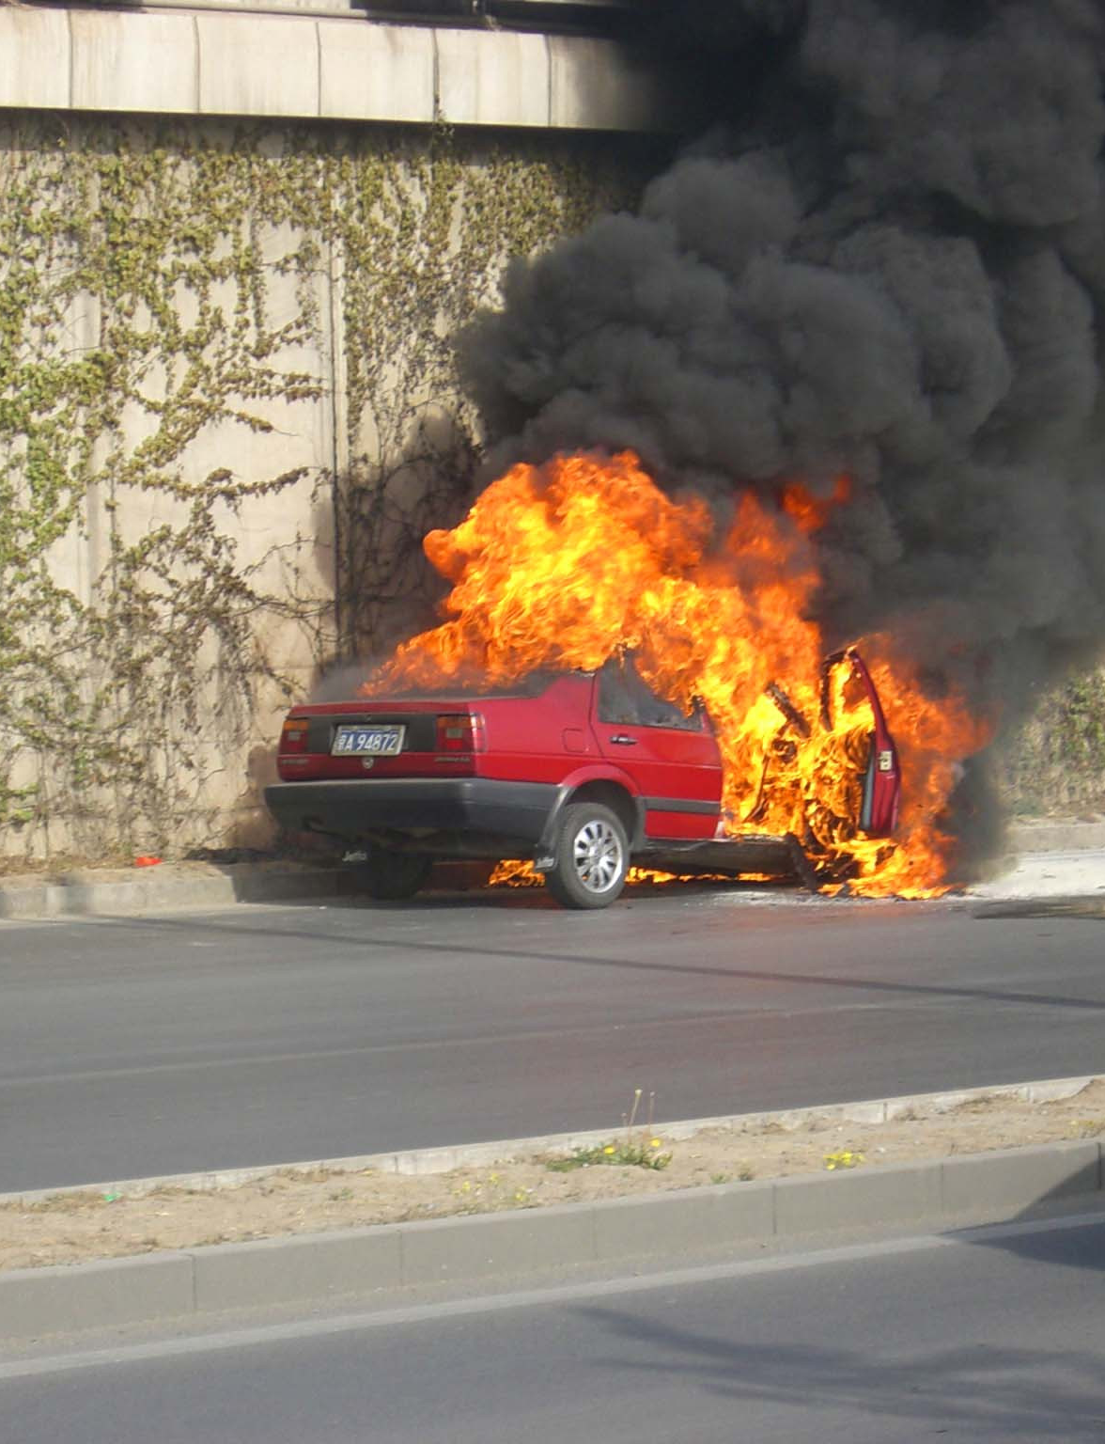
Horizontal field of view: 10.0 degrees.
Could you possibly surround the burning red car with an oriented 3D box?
[{"bbox_3d":[0.366,0.285,35.850,1.700,1.410,4.390,1,1,40],"label":"burning red car"}]

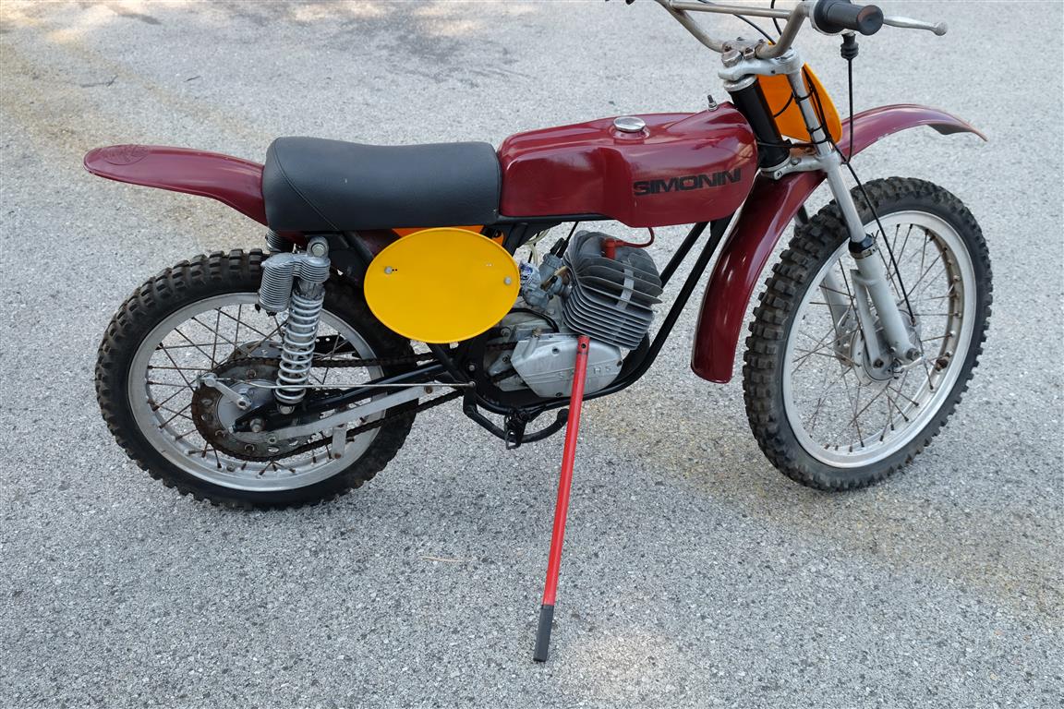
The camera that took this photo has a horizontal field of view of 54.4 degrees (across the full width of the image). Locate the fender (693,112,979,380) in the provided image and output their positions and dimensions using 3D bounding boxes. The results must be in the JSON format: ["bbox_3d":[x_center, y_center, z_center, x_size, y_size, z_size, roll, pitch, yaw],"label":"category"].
[{"bbox_3d":[0.640,-0.243,2.064,0.727,0.487,0.140,-11,23,-28],"label":"fender"}]

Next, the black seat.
[{"bbox_3d":[-0.259,-0.307,1.781,0.396,0.108,0.200,-3,34,-11],"label":"black seat"}]

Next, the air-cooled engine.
[{"bbox_3d":[0.071,-0.100,1.994,0.335,0.287,0.220,-3,34,-11],"label":"air-cooled engine"}]

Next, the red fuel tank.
[{"bbox_3d":[0.167,-0.356,1.845,0.458,0.183,0.230,-3,34,-11],"label":"red fuel tank"}]

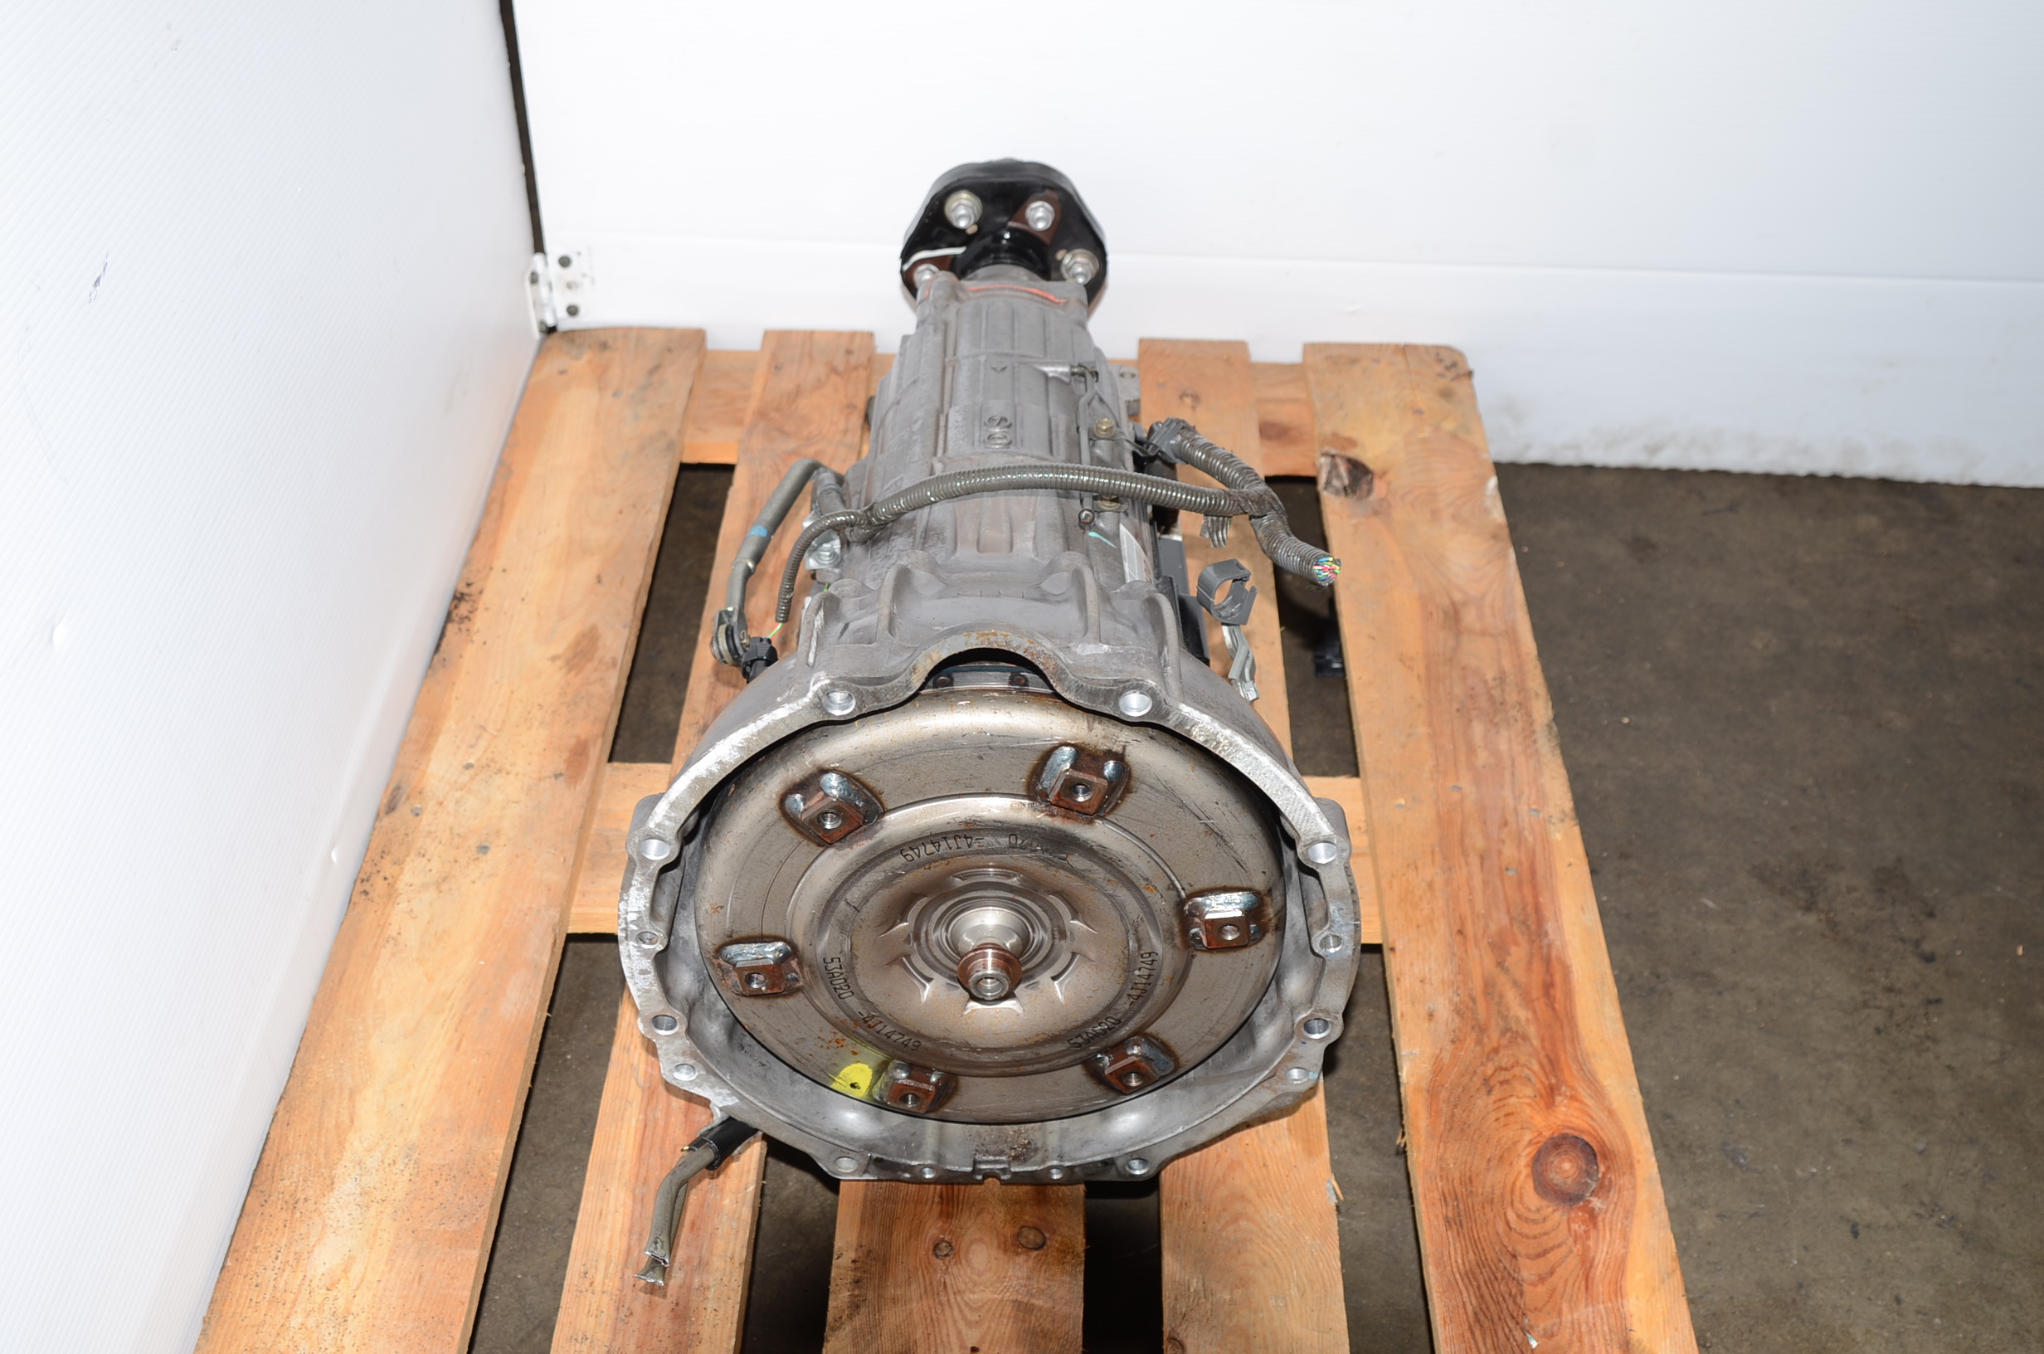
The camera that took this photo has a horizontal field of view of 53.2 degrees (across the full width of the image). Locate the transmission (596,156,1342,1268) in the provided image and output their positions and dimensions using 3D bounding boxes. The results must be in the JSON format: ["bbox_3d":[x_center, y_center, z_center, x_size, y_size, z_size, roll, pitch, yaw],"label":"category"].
[{"bbox_3d":[-0.015,-0.102,1.304,0.375,0.405,0.789,1,40,0],"label":"transmission"}]

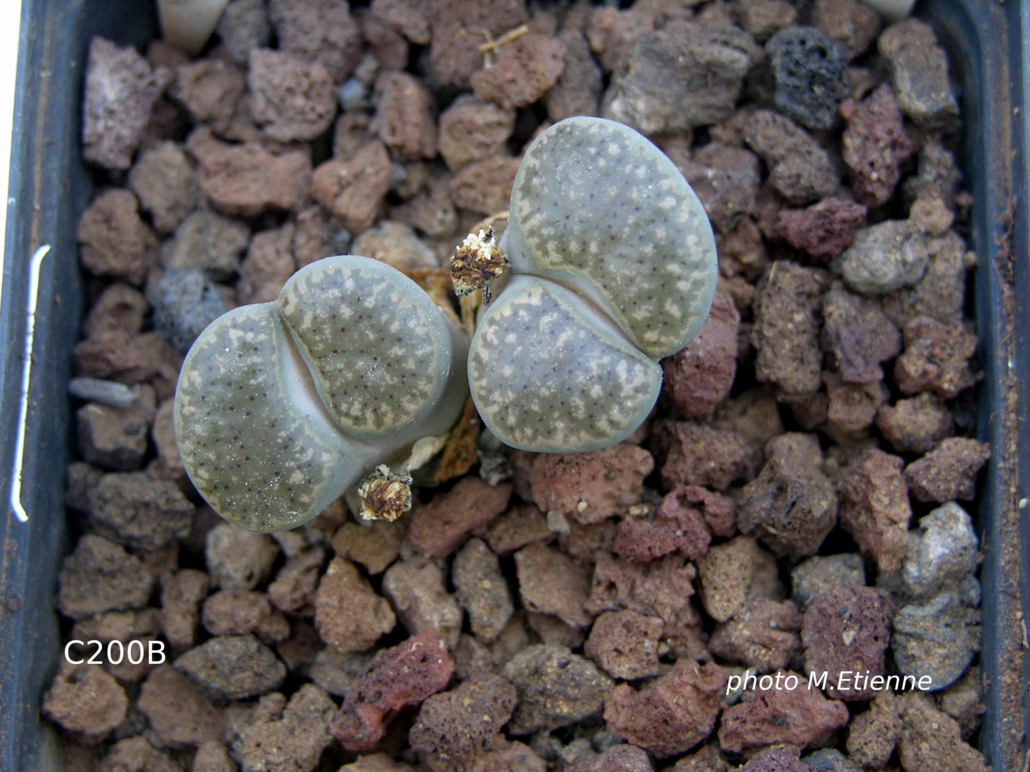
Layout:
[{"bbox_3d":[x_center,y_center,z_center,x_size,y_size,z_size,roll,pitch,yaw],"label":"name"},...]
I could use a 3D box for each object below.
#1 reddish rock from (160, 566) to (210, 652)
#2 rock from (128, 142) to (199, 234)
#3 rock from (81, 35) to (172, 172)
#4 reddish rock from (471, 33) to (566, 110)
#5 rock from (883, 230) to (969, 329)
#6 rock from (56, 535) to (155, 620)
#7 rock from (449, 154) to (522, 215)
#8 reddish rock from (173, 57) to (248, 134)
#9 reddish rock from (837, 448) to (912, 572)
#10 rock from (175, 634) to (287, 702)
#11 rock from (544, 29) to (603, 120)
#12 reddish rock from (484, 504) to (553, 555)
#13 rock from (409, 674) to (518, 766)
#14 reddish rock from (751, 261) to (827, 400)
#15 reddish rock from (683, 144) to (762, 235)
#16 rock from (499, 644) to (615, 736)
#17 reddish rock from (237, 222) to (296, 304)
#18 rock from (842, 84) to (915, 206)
[{"bbox_3d":[-0.027,0.018,0.208,0.004,0.004,0.006,12,78,3],"label":"reddish rock"},{"bbox_3d":[-0.026,-0.015,0.193,0.005,0.005,0.007,-20,75,-3],"label":"rock"},{"bbox_3d":[-0.031,-0.022,0.207,0.006,0.006,0.010,2,74,2],"label":"rock"},{"bbox_3d":[0.001,-0.028,0.234,0.009,0.005,0.006,-11,73,-3],"label":"reddish rock"},{"bbox_3d":[0.032,-0.008,0.203,0.006,0.006,0.007,2,74,2],"label":"rock"},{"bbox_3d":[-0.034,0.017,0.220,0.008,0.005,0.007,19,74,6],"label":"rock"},{"bbox_3d":[-0.002,-0.015,0.191,0.006,0.004,0.004,-15,73,-6],"label":"rock"},{"bbox_3d":[-0.023,-0.022,0.195,0.005,0.005,0.006,-11,75,0],"label":"reddish rock"},{"bbox_3d":[0.027,0.009,0.196,0.005,0.005,0.009,-6,74,0],"label":"reddish rock"},{"bbox_3d":[-0.020,0.020,0.183,0.007,0.004,0.004,-6,75,1],"label":"rock"},{"bbox_3d":[0.005,-0.025,0.209,0.005,0.004,0.008,1,74,2],"label":"rock"},{"bbox_3d":[0.000,0.011,0.199,0.005,0.004,0.004,-20,74,-6],"label":"reddish rock"},{"bbox_3d":[-0.004,0.027,0.217,0.009,0.005,0.006,-39,76,-10],"label":"rock"},{"bbox_3d":[0.021,-0.004,0.201,0.005,0.005,0.010,1,73,0],"label":"reddish rock"},{"bbox_3d":[0.016,-0.015,0.207,0.007,0.005,0.007,0,73,0],"label":"reddish rock"},{"bbox_3d":[0.003,0.022,0.193,0.008,0.005,0.006,14,73,4],"label":"rock"},{"bbox_3d":[-0.021,-0.010,0.217,0.004,0.004,0.008,6,78,1],"label":"reddish rock"},{"bbox_3d":[0.029,-0.019,0.206,0.005,0.005,0.009,4,73,1],"label":"rock"}]

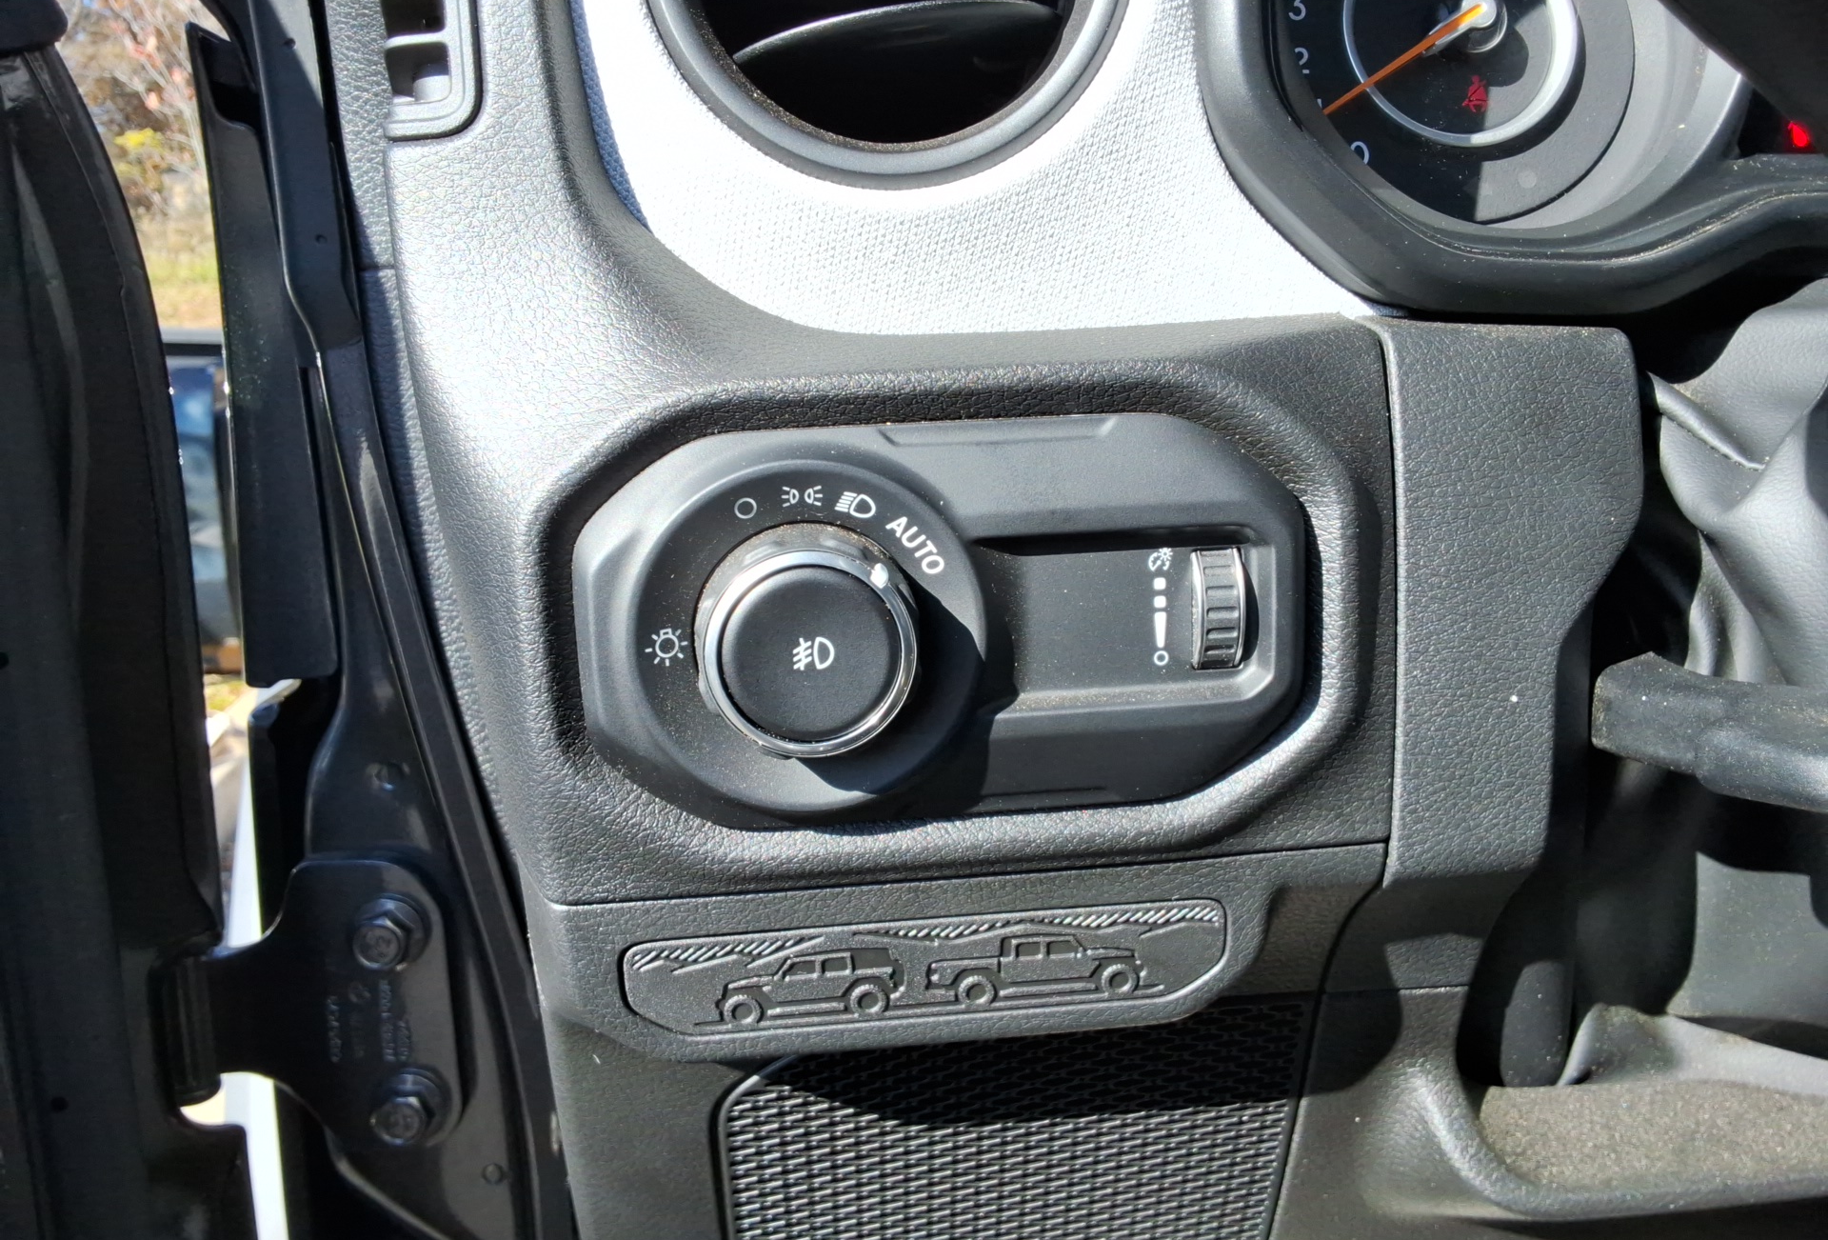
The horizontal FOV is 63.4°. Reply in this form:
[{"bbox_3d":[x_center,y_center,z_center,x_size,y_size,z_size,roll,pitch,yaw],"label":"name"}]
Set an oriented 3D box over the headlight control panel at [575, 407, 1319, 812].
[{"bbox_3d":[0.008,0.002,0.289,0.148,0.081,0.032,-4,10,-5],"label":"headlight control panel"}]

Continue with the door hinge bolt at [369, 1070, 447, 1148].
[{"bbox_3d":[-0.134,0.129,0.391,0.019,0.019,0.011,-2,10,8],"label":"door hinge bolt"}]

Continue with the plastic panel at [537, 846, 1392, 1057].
[{"bbox_3d":[0.011,0.063,0.313,0.172,0.043,0.032,-4,10,-5],"label":"plastic panel"}]

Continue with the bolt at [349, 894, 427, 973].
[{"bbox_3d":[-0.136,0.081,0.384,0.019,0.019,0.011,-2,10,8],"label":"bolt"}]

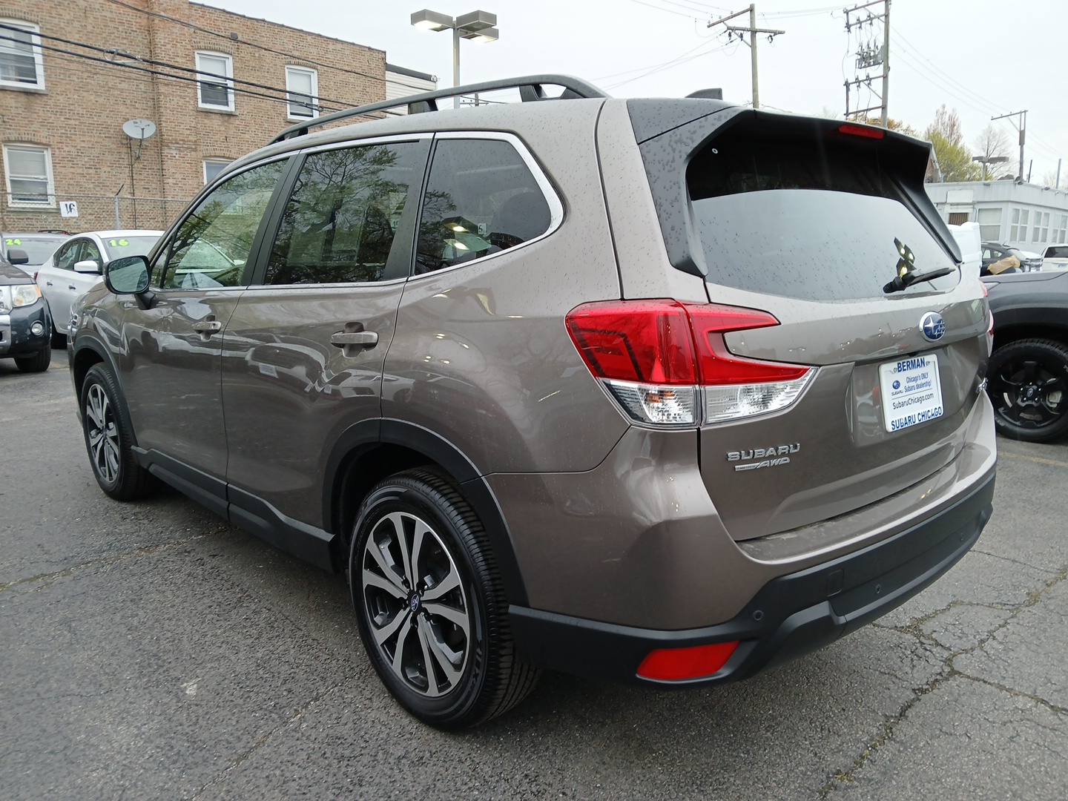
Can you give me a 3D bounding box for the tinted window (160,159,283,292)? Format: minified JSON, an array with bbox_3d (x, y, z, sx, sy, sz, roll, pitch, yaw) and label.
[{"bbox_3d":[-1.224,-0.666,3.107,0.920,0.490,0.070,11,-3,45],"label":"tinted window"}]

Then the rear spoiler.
[{"bbox_3d":[0.718,-0.538,2.102,1.320,0.410,0.390,-9,14,-43],"label":"rear spoiler"}]

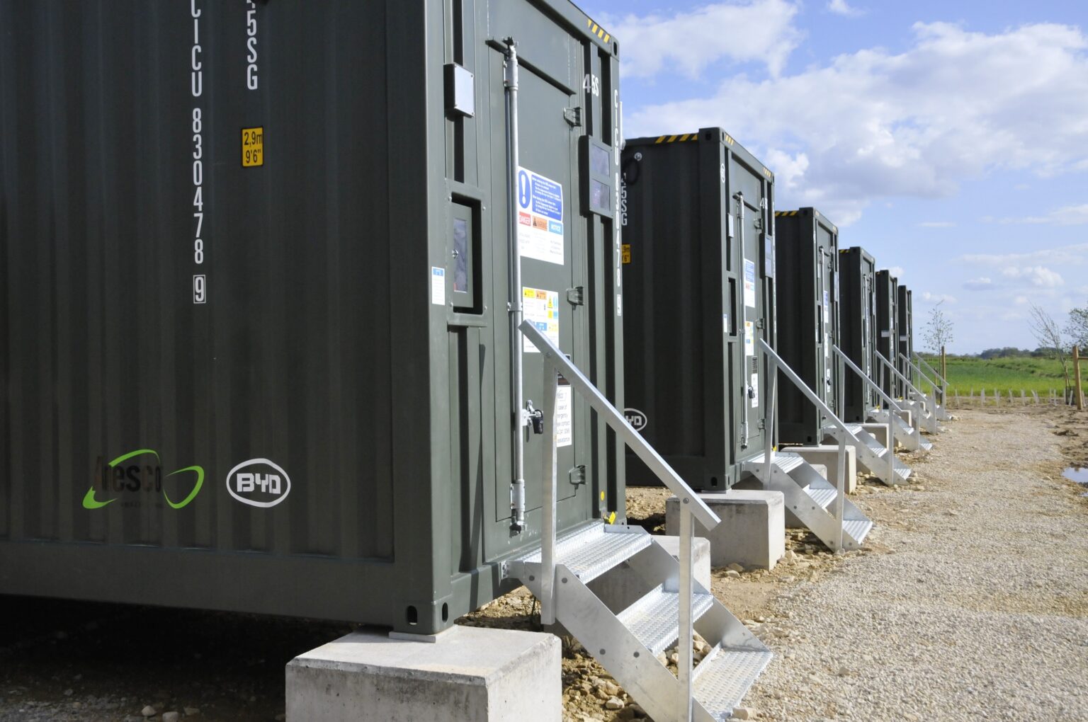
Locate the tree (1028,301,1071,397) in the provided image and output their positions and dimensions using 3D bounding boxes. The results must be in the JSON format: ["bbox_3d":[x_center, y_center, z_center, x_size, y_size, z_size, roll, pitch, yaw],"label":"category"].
[{"bbox_3d":[16.915,-0.284,37.321,1.420,3.380,1.278,-1,0,24],"label":"tree"}]

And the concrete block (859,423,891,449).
[{"bbox_3d":[5.232,1.304,18.247,0.790,0.527,0.600,-1,0,22],"label":"concrete block"}]

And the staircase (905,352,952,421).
[{"bbox_3d":[9.827,0.649,28.428,1.000,1.755,1.120,-1,0,22],"label":"staircase"}]

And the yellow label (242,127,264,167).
[{"bbox_3d":[-1.193,-0.876,4.566,0.105,0.155,0.010,-1,0,22],"label":"yellow label"}]

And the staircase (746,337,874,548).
[{"bbox_3d":[2.317,0.692,9.739,1.000,1.755,1.120,-1,0,22],"label":"staircase"}]

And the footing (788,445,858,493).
[{"bbox_3d":[3.321,1.313,13.501,0.800,0.510,0.700,-1,0,22],"label":"footing"}]

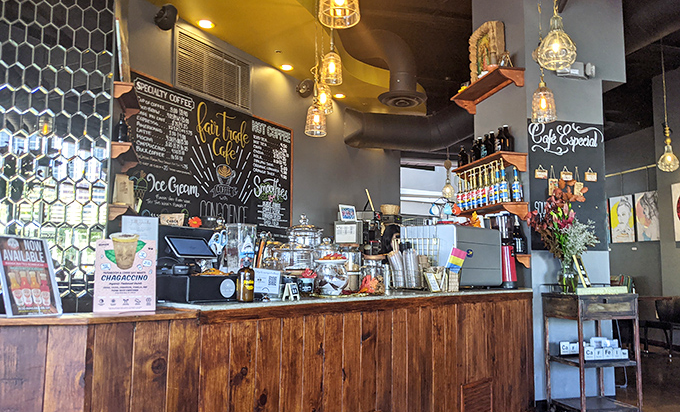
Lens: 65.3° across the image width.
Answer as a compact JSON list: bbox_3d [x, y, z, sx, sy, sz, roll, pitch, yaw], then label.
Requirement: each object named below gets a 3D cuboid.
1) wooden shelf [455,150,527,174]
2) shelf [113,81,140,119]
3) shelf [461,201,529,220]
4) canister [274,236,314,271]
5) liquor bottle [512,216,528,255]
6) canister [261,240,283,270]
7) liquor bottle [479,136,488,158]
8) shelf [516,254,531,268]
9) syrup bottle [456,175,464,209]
[{"bbox_3d":[1.304,-0.307,4.707,0.241,0.153,0.882,2,-7,-13],"label":"wooden shelf"},{"bbox_3d":[-1.631,-0.801,4.112,0.140,0.118,0.560,2,-7,-15],"label":"shelf"},{"bbox_3d":[1.406,0.095,5.031,0.264,0.148,0.900,2,-7,-15],"label":"shelf"},{"bbox_3d":[-0.258,0.268,2.961,0.228,0.195,0.228,1,-7,0],"label":"canister"},{"bbox_3d":[1.570,0.252,4.616,0.122,0.345,0.122,-2,-7,24],"label":"liquor bottle"},{"bbox_3d":[-0.368,0.265,2.890,0.120,0.171,0.120,1,-7,0],"label":"canister"},{"bbox_3d":[1.296,-0.509,4.816,0.105,0.250,0.105,2,-7,-13],"label":"liquor bottle"},{"bbox_3d":[1.518,0.503,4.818,0.145,0.111,0.540,2,-7,-15],"label":"shelf"},{"bbox_3d":[1.234,-0.124,5.424,0.080,0.375,0.080,1,-7,0],"label":"syrup bottle"}]

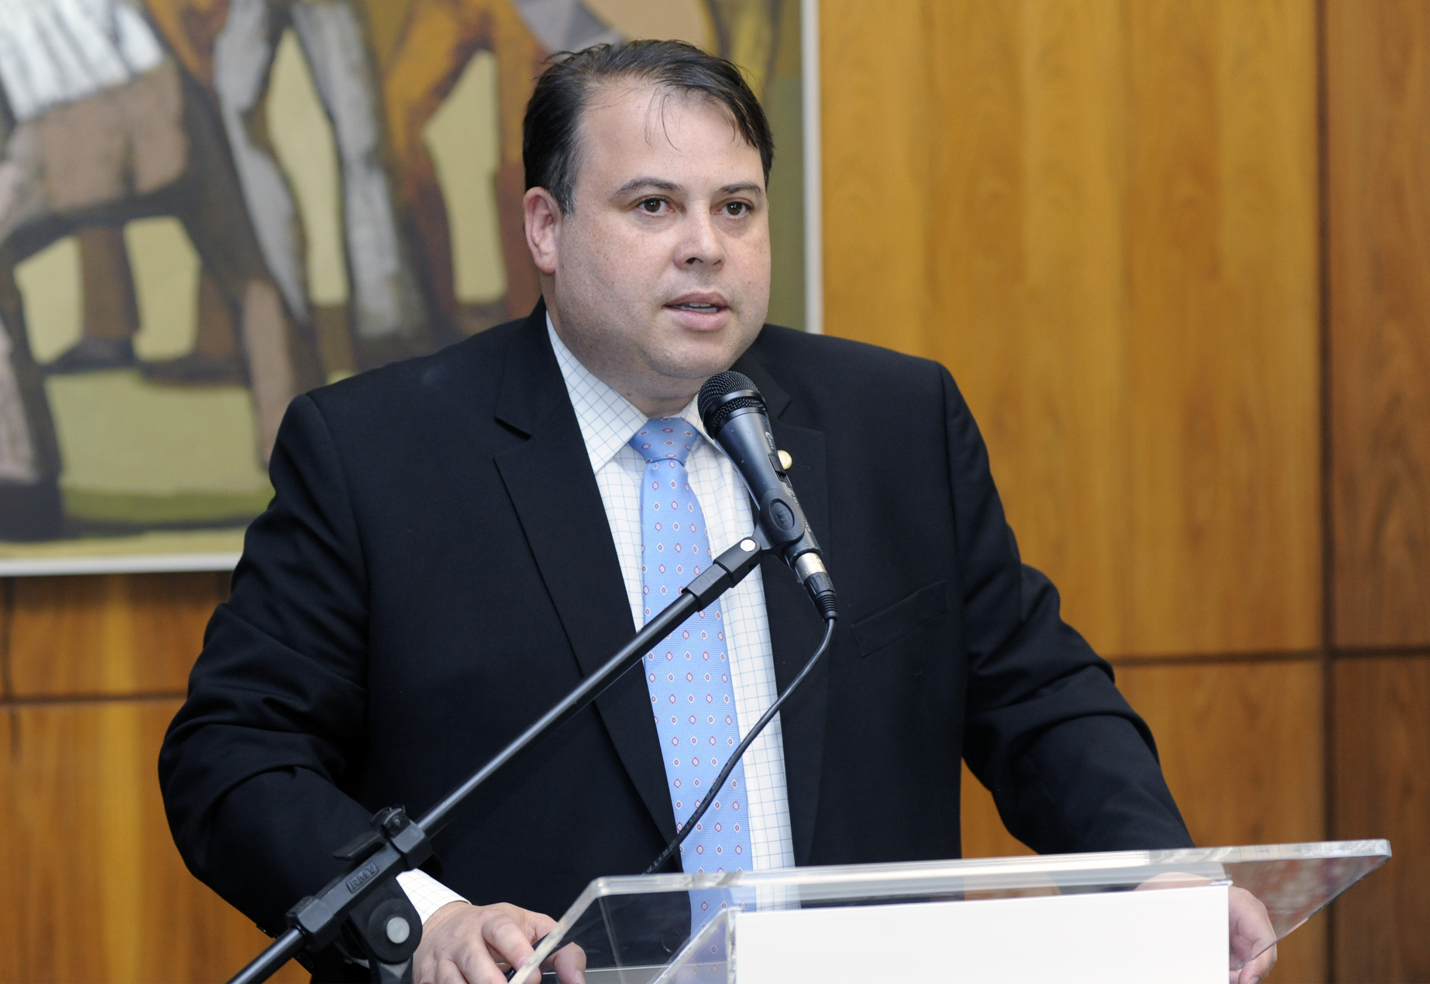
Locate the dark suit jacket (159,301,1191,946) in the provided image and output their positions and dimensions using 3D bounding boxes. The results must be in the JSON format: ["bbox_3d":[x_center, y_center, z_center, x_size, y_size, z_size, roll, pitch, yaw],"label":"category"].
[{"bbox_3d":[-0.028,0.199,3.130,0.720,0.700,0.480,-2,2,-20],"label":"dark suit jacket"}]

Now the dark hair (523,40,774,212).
[{"bbox_3d":[-0.050,-0.264,3.170,0.185,0.175,0.215,-2,2,-24],"label":"dark hair"}]

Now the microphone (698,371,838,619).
[{"bbox_3d":[0.044,0.002,2.970,0.052,0.215,0.052,-40,-29,24],"label":"microphone"}]

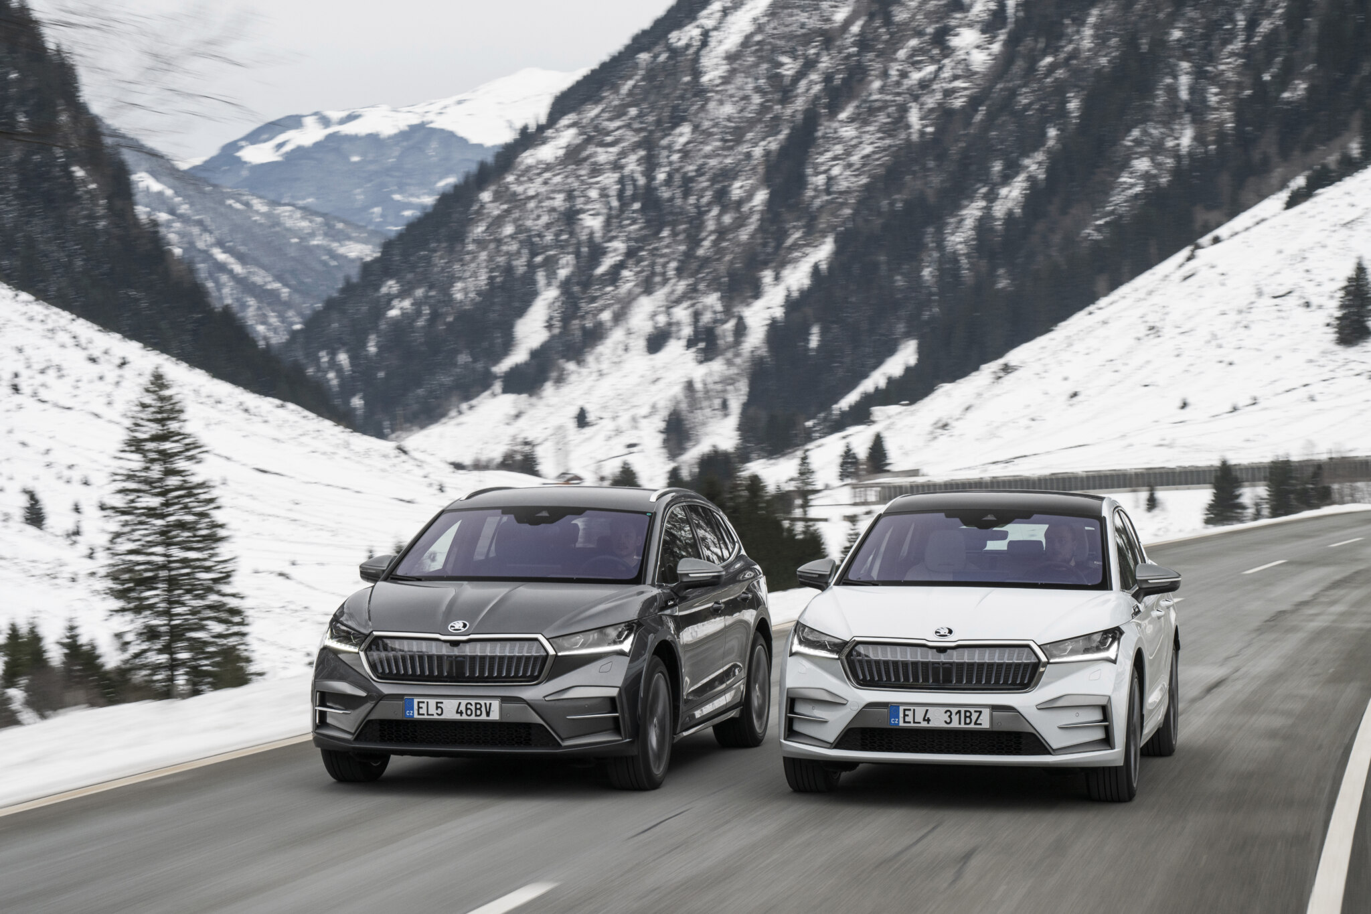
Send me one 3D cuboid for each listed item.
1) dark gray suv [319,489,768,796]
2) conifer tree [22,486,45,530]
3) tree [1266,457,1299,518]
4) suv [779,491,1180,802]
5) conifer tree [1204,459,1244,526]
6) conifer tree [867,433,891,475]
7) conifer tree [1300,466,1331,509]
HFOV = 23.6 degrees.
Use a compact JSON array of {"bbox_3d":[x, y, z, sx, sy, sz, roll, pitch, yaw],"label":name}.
[{"bbox_3d":[-0.705,0.995,19.333,2.080,1.620,4.649,0,0,13],"label":"dark gray suv"},{"bbox_3d":[-83.660,6.600,420.000,2.650,5.660,2.650,0,1,0],"label":"conifer tree"},{"bbox_3d":[53.740,2.750,295.000,2.750,5.670,2.750,0,1,0],"label":"tree"},{"bbox_3d":[1.820,1.011,18.864,2.080,1.615,4.653,0,0,13],"label":"suv"},{"bbox_3d":[47.660,3.180,290.000,3.320,6.160,3.320,0,1,0],"label":"conifer tree"},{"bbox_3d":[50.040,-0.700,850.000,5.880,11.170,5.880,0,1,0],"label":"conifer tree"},{"bbox_3d":[57.790,2.800,300.000,2.620,4.350,2.620,0,1,0],"label":"conifer tree"}]

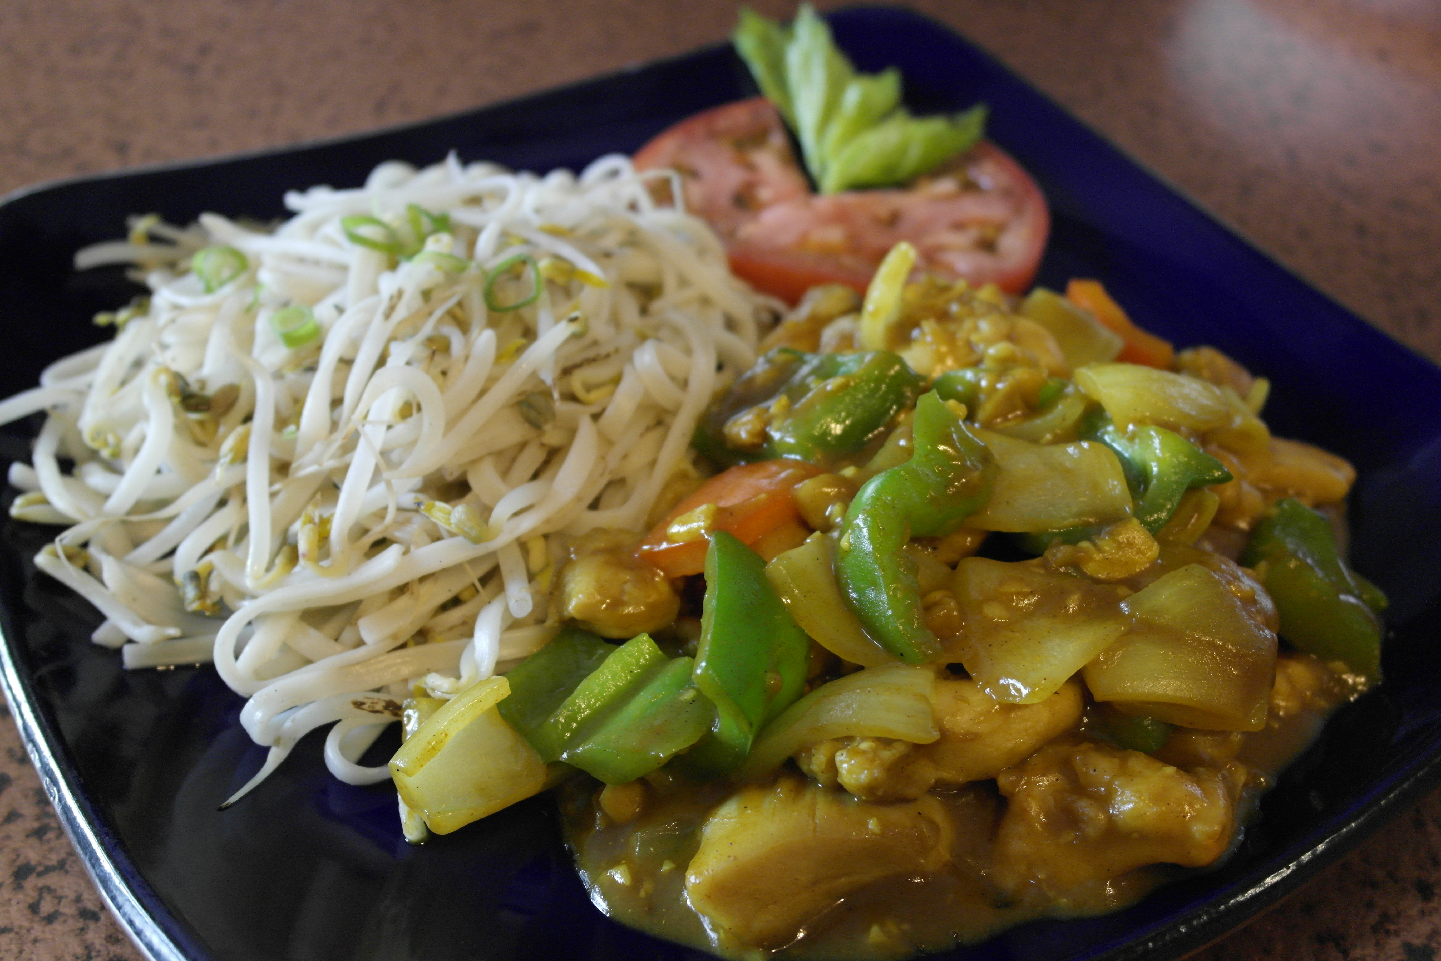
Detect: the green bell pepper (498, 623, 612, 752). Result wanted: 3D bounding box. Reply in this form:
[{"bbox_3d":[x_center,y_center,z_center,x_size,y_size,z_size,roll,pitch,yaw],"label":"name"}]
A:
[{"bbox_3d":[-0.025,0.033,0.265,0.015,0.015,0.018,25,46,26],"label":"green bell pepper"}]

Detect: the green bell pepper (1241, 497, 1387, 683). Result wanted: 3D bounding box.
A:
[{"bbox_3d":[0.097,0.019,0.283,0.025,0.019,0.024,11,41,11],"label":"green bell pepper"}]

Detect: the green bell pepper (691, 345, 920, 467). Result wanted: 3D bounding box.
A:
[{"bbox_3d":[0.017,-0.013,0.301,0.042,0.017,0.023,-8,41,-11],"label":"green bell pepper"}]

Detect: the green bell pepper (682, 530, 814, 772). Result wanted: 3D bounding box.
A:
[{"bbox_3d":[0.005,0.028,0.258,0.016,0.033,0.022,7,40,6],"label":"green bell pepper"}]

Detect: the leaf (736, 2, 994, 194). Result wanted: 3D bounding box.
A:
[{"bbox_3d":[0.031,-0.083,0.370,0.056,0.032,0.033,2,40,0],"label":"leaf"}]

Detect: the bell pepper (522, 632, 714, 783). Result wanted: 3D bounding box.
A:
[{"bbox_3d":[-0.015,0.035,0.255,0.027,0.018,0.013,-14,43,-18],"label":"bell pepper"}]

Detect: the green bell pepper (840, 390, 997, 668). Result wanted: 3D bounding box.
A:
[{"bbox_3d":[0.030,0.006,0.270,0.018,0.017,0.048,13,41,13],"label":"green bell pepper"}]

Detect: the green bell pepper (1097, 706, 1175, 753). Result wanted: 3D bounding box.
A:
[{"bbox_3d":[0.063,0.038,0.265,0.016,0.011,0.006,0,40,-2],"label":"green bell pepper"}]

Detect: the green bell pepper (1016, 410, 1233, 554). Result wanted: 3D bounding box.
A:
[{"bbox_3d":[0.068,0.004,0.290,0.027,0.019,0.025,24,45,25],"label":"green bell pepper"}]

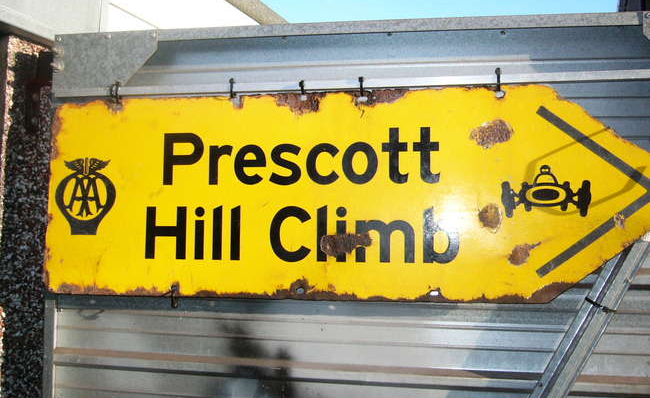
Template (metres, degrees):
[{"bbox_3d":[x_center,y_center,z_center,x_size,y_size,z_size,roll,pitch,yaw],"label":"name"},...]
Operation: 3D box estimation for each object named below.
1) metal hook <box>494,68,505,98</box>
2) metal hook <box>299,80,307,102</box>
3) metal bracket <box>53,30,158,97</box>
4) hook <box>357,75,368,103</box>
[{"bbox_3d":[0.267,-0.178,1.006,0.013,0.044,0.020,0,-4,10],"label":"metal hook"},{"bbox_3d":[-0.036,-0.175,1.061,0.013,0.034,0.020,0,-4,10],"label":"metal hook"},{"bbox_3d":[-0.381,-0.234,1.141,0.196,0.107,0.015,0,-4,10],"label":"metal bracket"},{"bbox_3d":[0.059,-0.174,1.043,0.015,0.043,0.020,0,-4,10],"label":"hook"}]

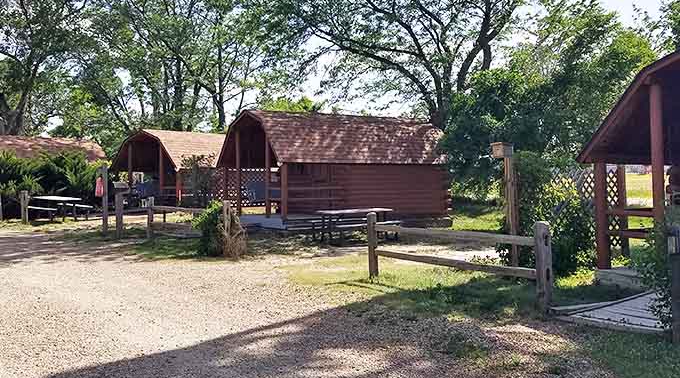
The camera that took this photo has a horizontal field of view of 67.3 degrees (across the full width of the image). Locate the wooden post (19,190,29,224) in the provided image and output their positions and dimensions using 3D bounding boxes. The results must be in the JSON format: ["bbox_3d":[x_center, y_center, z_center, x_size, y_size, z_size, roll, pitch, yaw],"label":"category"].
[{"bbox_3d":[-10.667,0.605,17.213,0.220,1.080,0.220,-1,1,0],"label":"wooden post"}]

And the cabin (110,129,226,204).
[{"bbox_3d":[-7.315,-0.995,27.384,4.700,3.800,7.400,0,1,34],"label":"cabin"}]

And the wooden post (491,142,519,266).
[{"bbox_3d":[2.821,0.280,8.758,0.380,2.150,0.330,0,1,37],"label":"wooden post"}]

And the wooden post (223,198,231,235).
[{"bbox_3d":[-2.649,0.789,11.917,0.150,1.080,0.150,-1,1,0],"label":"wooden post"}]

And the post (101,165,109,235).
[{"bbox_3d":[-6.644,0.300,14.407,0.170,1.950,0.170,-1,1,0],"label":"post"}]

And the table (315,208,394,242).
[{"bbox_3d":[0.430,0.908,13.321,1.900,0.760,1.500,-2,1,-35],"label":"table"}]

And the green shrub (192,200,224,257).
[{"bbox_3d":[-2.863,0.788,11.117,0.640,1.140,0.650,-1,1,0],"label":"green shrub"}]

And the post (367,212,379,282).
[{"bbox_3d":[0.508,0.871,7.869,0.140,1.070,0.140,-1,1,0],"label":"post"}]

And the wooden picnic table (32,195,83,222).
[{"bbox_3d":[-9.710,0.724,17.615,1.500,0.760,1.850,-2,1,-40],"label":"wooden picnic table"}]

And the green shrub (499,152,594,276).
[{"bbox_3d":[3.582,0.343,8.860,1.500,2.020,1.300,-1,1,0],"label":"green shrub"}]

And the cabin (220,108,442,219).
[{"bbox_3d":[-0.191,-0.786,19.428,7.500,3.800,4.700,-2,1,-34],"label":"cabin"}]

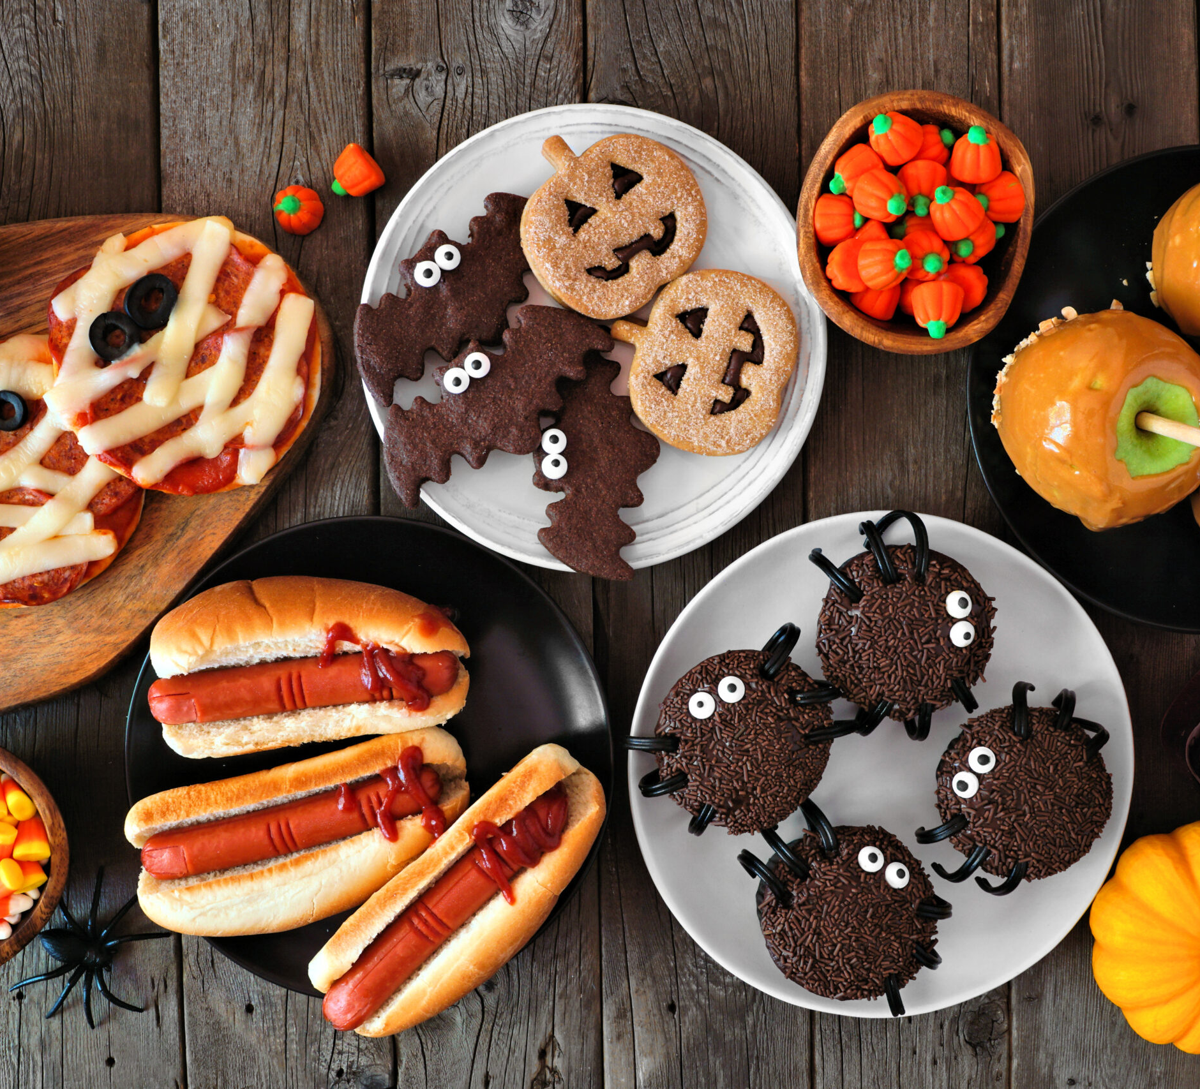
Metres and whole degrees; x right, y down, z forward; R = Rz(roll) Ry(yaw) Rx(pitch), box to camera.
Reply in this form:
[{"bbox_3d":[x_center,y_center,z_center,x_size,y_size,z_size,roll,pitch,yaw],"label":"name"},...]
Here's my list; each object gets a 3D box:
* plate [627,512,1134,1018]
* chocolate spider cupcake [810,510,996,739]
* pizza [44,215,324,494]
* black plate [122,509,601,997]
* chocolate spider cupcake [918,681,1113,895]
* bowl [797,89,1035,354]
[{"bbox_3d":[0.118,0.092,0.693,0.211,0.022,0.211,0,92,0],"label":"plate"},{"bbox_3d":[0.123,0.034,0.667,0.074,0.056,0.090,-7,92,0],"label":"chocolate spider cupcake"},{"bbox_3d":[-0.170,-0.078,0.671,0.112,0.019,0.112,0,90,-2],"label":"pizza"},{"bbox_3d":[-0.094,0.085,0.672,0.197,0.022,0.197,0,92,0],"label":"black plate"},{"bbox_3d":[0.167,0.099,0.650,0.071,0.052,0.090,27,92,-1],"label":"chocolate spider cupcake"},{"bbox_3d":[0.122,-0.126,0.654,0.094,0.046,0.103,0,92,0],"label":"bowl"}]

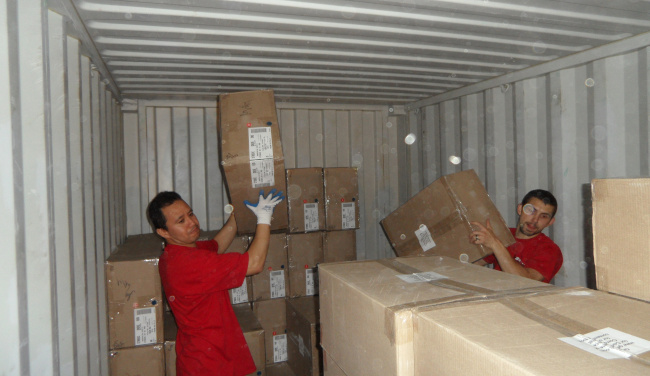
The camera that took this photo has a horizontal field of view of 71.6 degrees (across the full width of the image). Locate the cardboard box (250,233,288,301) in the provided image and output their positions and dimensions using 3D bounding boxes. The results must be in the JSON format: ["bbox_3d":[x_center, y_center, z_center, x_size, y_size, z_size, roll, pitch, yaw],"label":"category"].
[{"bbox_3d":[-0.479,0.556,3.415,0.264,0.456,0.565,-2,1,-19],"label":"cardboard box"}]

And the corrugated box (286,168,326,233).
[{"bbox_3d":[-0.217,0.088,3.496,0.264,0.456,0.565,-2,1,-19],"label":"corrugated box"}]

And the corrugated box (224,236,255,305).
[{"bbox_3d":[-0.741,0.565,3.327,0.264,0.456,0.565,-2,1,-19],"label":"corrugated box"}]

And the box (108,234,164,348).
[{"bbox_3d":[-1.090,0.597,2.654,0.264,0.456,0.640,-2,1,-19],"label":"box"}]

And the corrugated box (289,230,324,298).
[{"bbox_3d":[-0.220,0.547,3.502,0.264,0.456,0.565,-2,1,-19],"label":"corrugated box"}]

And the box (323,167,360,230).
[{"bbox_3d":[0.039,0.079,3.582,0.264,0.456,0.565,-2,1,-19],"label":"box"}]

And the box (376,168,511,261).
[{"bbox_3d":[0.681,0.251,2.585,0.264,0.456,0.570,-11,-21,-37],"label":"box"}]

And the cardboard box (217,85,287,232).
[{"bbox_3d":[-0.356,-0.119,2.312,0.264,0.456,0.565,-7,-38,-8],"label":"cardboard box"}]

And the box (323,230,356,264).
[{"bbox_3d":[0.033,0.539,3.586,0.264,0.456,0.565,-2,1,-19],"label":"box"}]

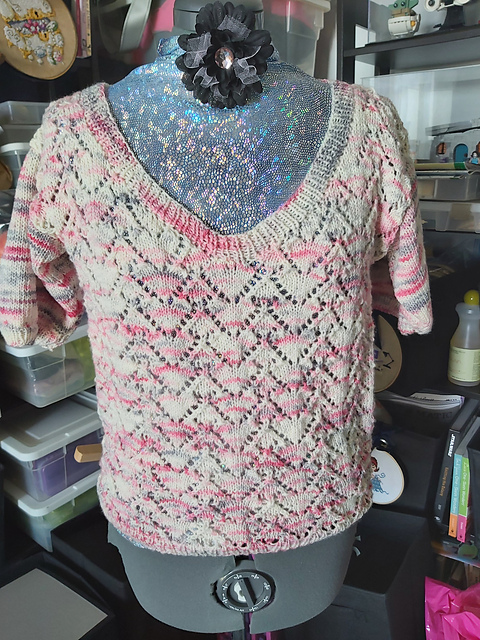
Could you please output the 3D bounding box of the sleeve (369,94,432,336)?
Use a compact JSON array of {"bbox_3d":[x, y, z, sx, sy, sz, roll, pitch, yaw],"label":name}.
[{"bbox_3d":[0.202,-0.132,0.605,0.095,0.275,0.135,-2,17,0],"label":"sleeve"}]

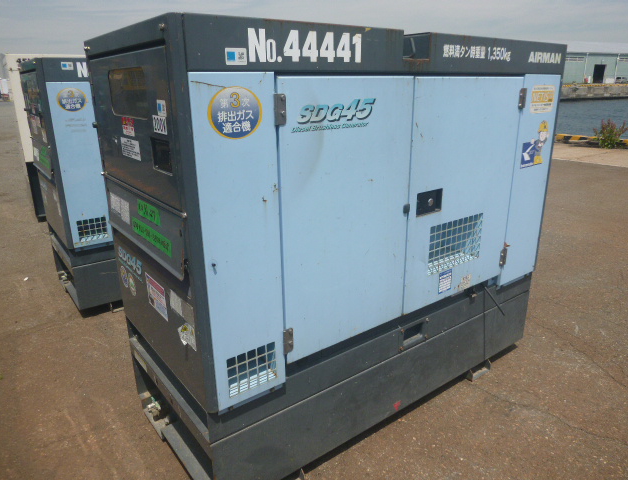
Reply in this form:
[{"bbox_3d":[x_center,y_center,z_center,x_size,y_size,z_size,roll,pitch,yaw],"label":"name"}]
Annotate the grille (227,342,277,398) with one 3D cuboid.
[{"bbox_3d":[-0.204,0.420,1.516,0.177,0.139,0.030,-14,22,-35],"label":"grille"}]

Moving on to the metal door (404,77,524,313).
[{"bbox_3d":[0.636,-0.208,2.003,0.705,0.937,0.060,-14,22,-35],"label":"metal door"}]

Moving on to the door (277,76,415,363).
[{"bbox_3d":[0.116,-0.079,1.631,0.573,0.937,0.060,-14,22,-35],"label":"door"}]

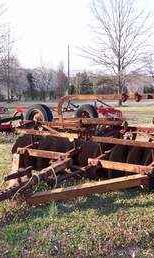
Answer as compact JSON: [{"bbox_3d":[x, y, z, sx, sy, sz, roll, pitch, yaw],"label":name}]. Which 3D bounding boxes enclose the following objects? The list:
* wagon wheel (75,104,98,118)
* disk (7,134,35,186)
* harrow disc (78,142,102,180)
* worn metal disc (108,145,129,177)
[{"bbox_3d":[0.342,-0.391,11.000,0.250,0.800,0.800,-6,9,-44],"label":"wagon wheel"},{"bbox_3d":[-0.918,0.412,5.800,0.110,0.600,0.600,6,9,44],"label":"disk"},{"bbox_3d":[0.196,0.478,5.300,0.110,0.590,0.590,4,7,32],"label":"harrow disc"},{"bbox_3d":[0.603,0.495,4.850,0.100,0.580,0.580,5,8,35],"label":"worn metal disc"}]

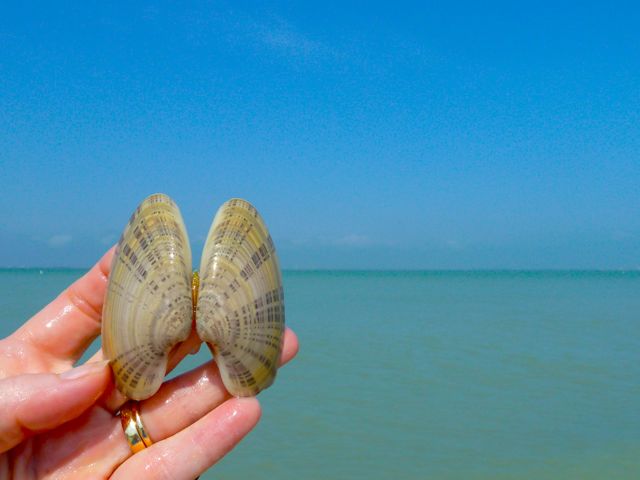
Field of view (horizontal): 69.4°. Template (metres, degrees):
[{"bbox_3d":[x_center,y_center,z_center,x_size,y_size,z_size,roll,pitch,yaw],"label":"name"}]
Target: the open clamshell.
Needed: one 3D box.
[{"bbox_3d":[-0.046,0.021,0.170,0.066,0.075,0.023,2,-3,-9],"label":"open clamshell"}]

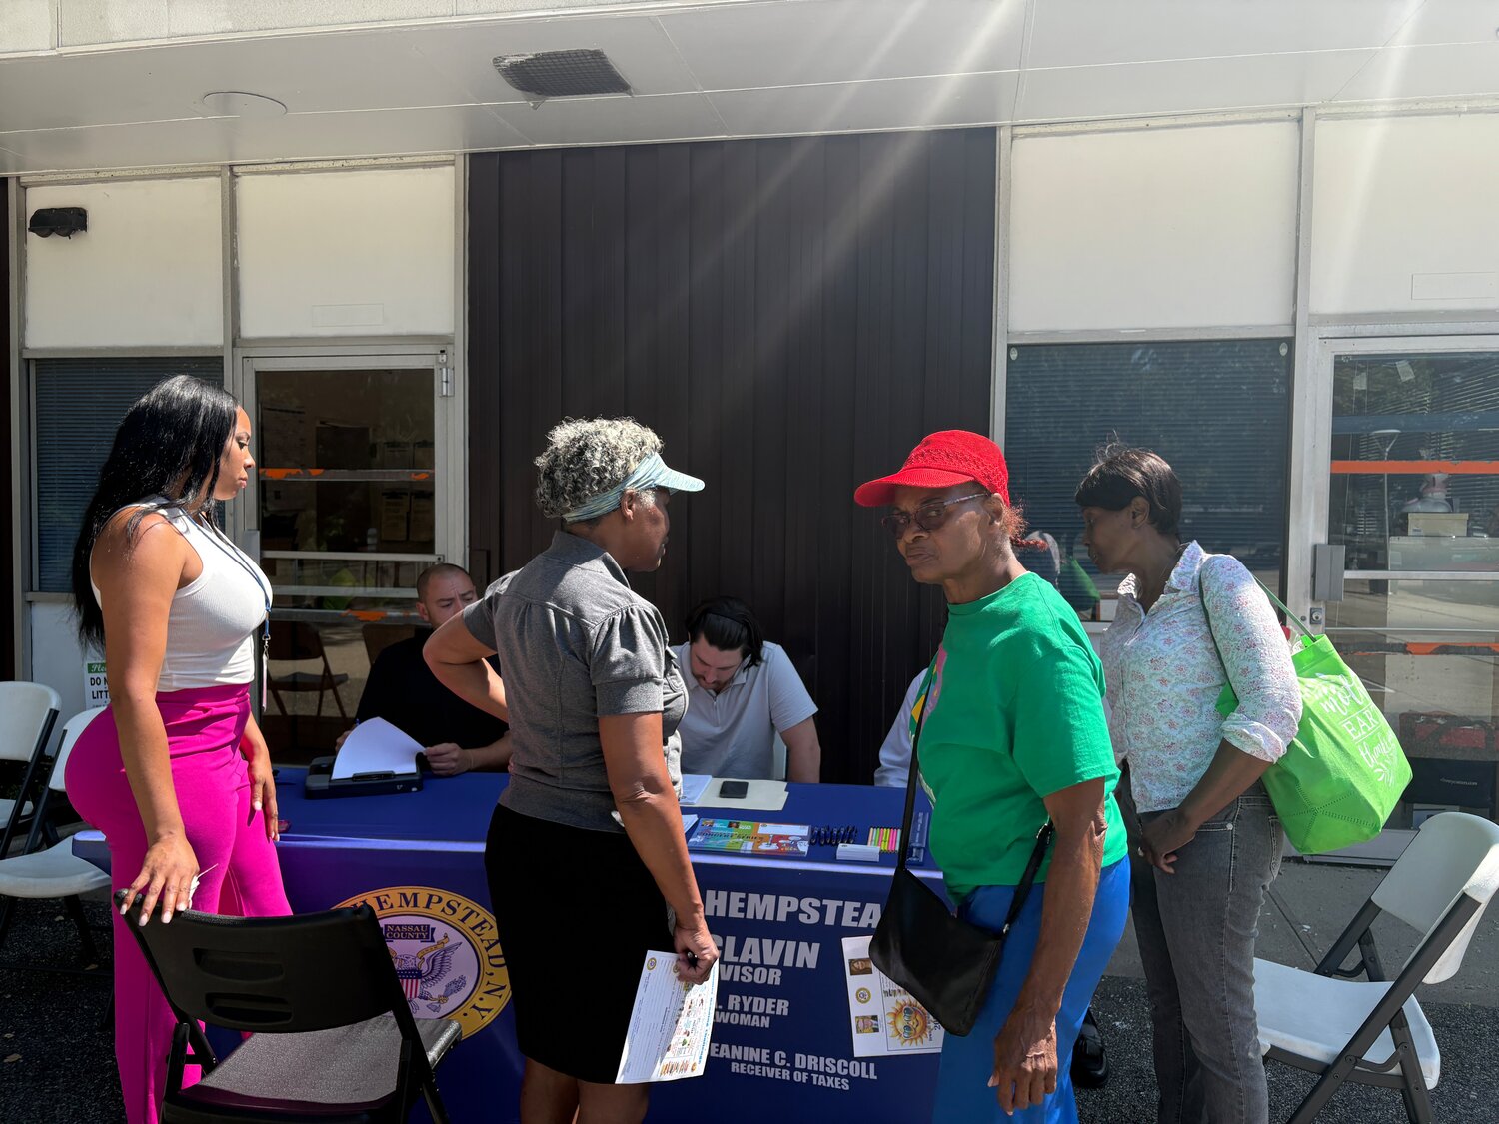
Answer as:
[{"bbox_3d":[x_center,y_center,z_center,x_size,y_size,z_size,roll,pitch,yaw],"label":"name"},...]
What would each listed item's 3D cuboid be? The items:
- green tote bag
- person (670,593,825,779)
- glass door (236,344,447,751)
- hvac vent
[{"bbox_3d":[1.064,0.272,2.170,0.220,0.510,0.290,-24,2,38],"label":"green tote bag"},{"bbox_3d":[-0.080,0.721,3.415,0.560,1.275,0.800,1,3,6],"label":"person"},{"bbox_3d":[-1.979,0.066,5.502,1.094,2.154,0.060,1,3,11],"label":"glass door"},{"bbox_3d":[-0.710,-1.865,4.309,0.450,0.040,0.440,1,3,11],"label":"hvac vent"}]

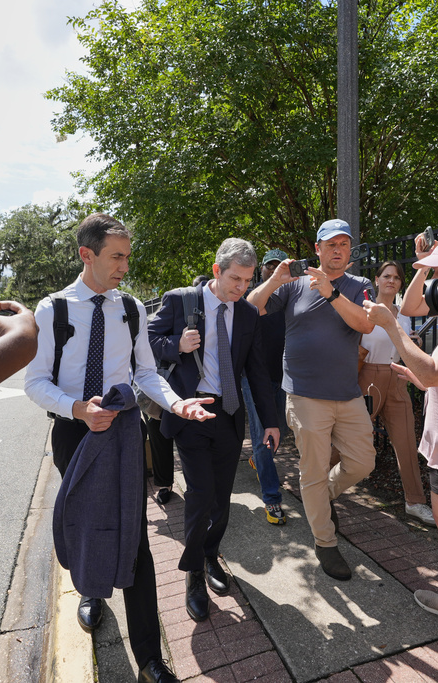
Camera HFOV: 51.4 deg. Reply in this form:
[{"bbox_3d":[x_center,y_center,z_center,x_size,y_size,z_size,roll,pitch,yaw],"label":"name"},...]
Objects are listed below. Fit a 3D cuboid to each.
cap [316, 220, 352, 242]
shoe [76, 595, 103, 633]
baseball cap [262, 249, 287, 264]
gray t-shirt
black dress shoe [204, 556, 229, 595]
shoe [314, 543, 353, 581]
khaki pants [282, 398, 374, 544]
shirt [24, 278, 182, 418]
[{"bbox_3d":[0.580,-0.560,2.320,0.178,0.130,0.265,-2,7,-4],"label":"cap"},{"bbox_3d":[-0.590,1.210,2.130,0.112,0.120,0.300,-2,4,-11],"label":"shoe"},{"bbox_3d":[0.378,-0.552,3.000,0.180,0.125,0.260,-1,5,4],"label":"baseball cap"},{"bbox_3d":[0.525,-0.020,2.430,0.570,0.710,0.380,-2,4,-5],"label":"gray t-shirt"},{"bbox_3d":[-0.020,1.180,2.400,0.110,0.120,0.300,-2,4,-12],"label":"black dress shoe"},{"bbox_3d":[0.607,1.155,2.480,0.115,0.135,0.300,-3,4,-17],"label":"shoe"},{"bbox_3d":[0.620,0.650,2.560,0.450,0.930,0.480,-2,4,-9],"label":"khaki pants"},{"bbox_3d":[-0.475,0.030,1.860,0.610,0.600,0.420,-2,4,-15],"label":"shirt"}]

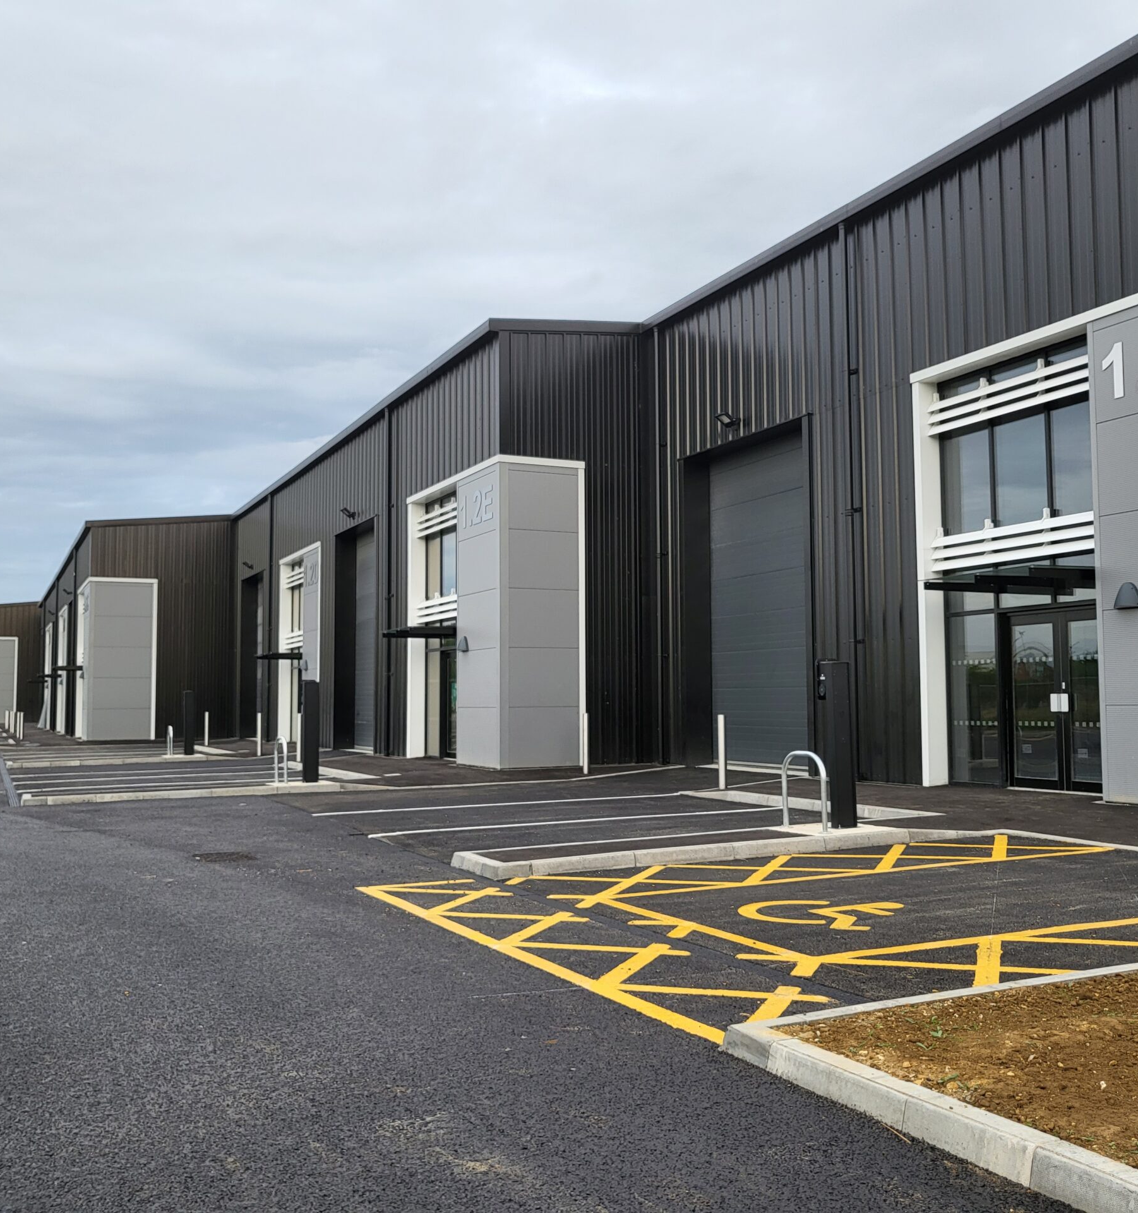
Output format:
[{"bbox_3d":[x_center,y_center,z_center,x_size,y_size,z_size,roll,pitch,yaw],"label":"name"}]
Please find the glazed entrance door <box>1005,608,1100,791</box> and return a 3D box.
[{"bbox_3d":[5.643,1.071,13.893,0.101,2.081,1.636,2,-5,-25],"label":"glazed entrance door"}]

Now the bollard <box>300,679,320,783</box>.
[{"bbox_3d":[-3.920,1.882,18.343,0.212,1.555,0.212,2,-5,-25],"label":"bollard"}]

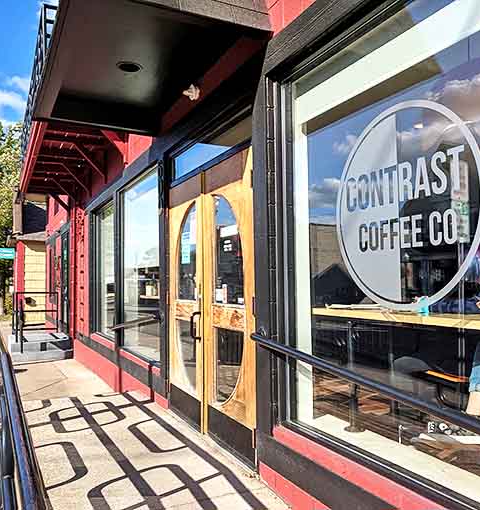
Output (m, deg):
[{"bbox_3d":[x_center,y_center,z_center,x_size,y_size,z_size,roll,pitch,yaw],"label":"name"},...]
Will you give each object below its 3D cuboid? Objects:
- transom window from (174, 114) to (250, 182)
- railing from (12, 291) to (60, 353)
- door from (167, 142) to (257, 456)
[{"bbox_3d":[-0.265,-0.865,4.257,0.070,0.250,1.780,1,-3,-25],"label":"transom window"},{"bbox_3d":[-4.708,1.505,12.093,1.120,1.220,2.600,1,-3,-25],"label":"railing"},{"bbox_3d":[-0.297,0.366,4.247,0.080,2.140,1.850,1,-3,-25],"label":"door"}]

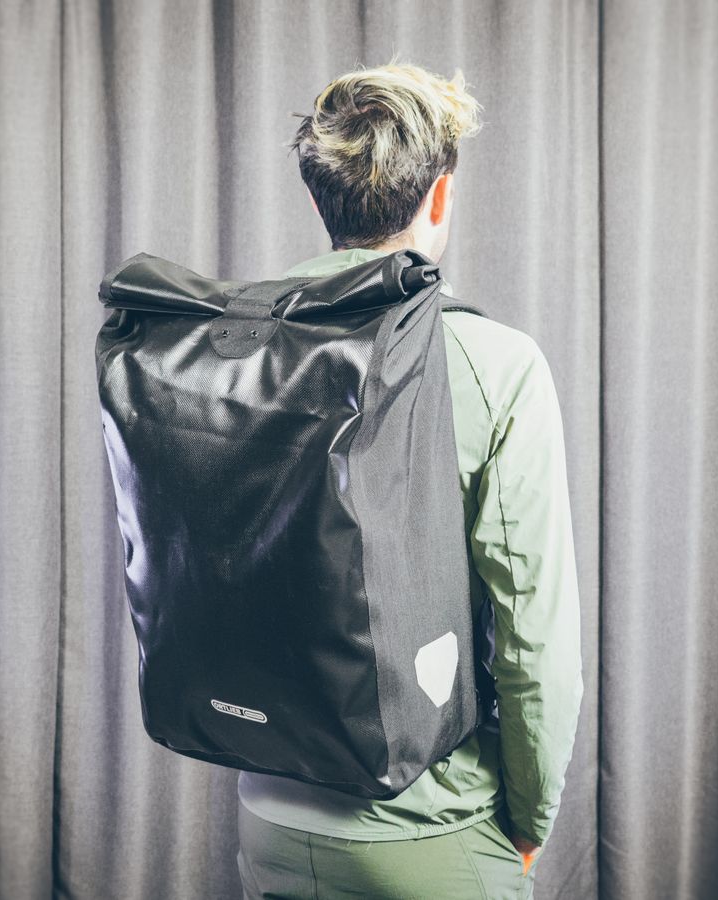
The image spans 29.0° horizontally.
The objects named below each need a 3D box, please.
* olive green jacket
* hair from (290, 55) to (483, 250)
[{"bbox_3d":[0.030,0.100,1.650,0.490,0.690,0.280,0,0,32],"label":"olive green jacket"},{"bbox_3d":[0.027,-0.352,1.680,0.178,0.225,0.215,0,0,27],"label":"hair"}]

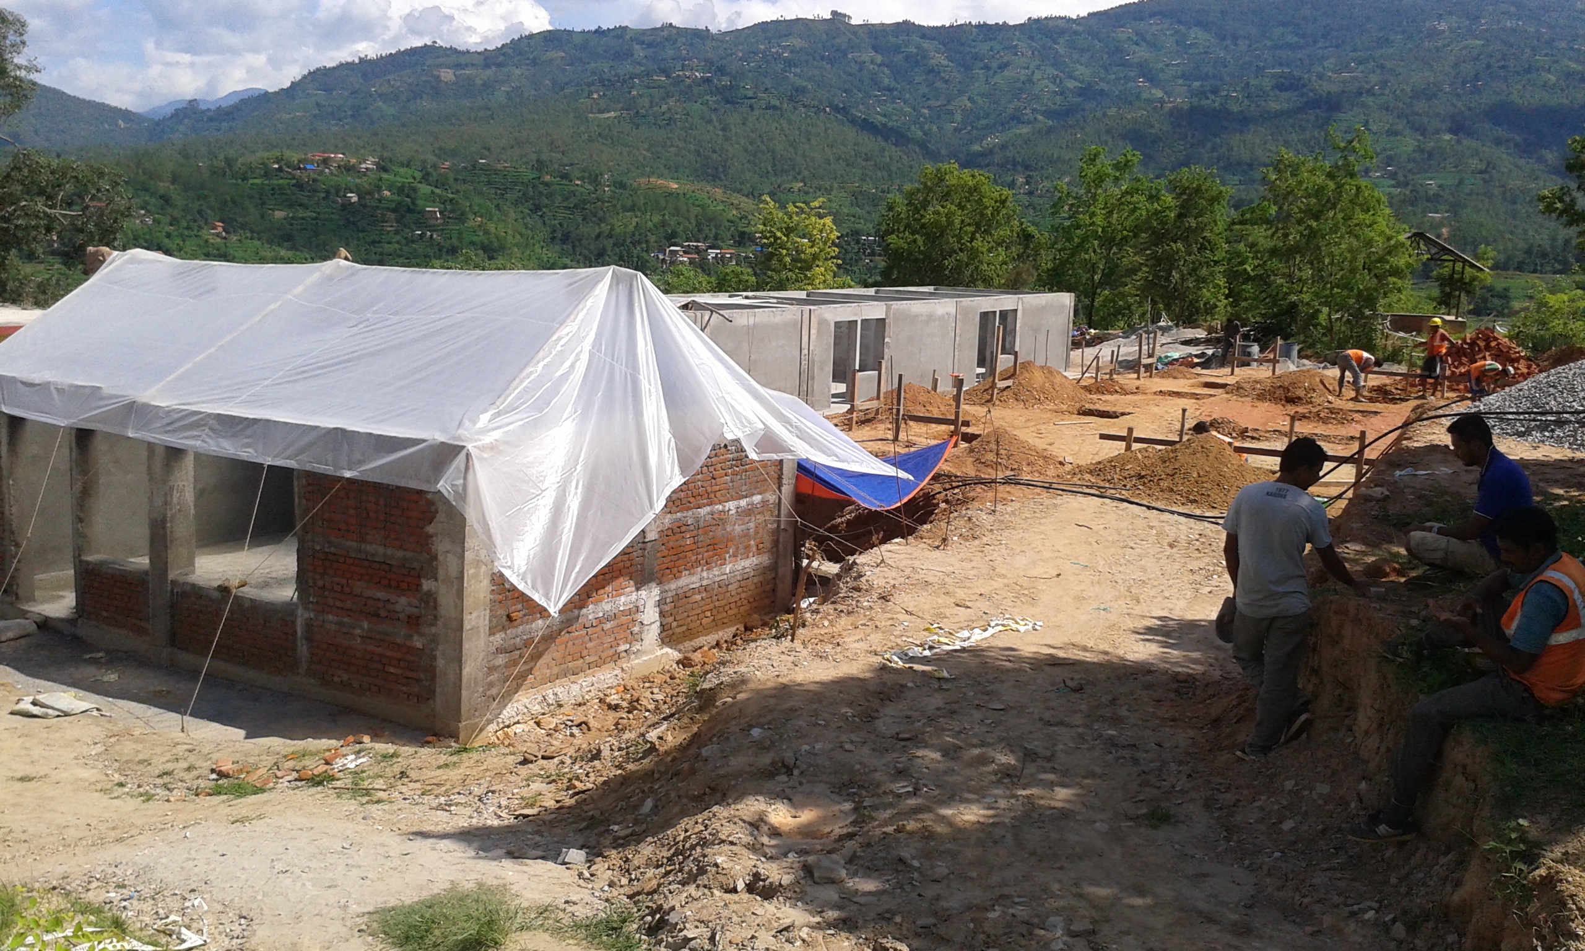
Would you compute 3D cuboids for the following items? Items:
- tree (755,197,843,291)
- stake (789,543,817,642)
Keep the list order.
[{"bbox_3d":[0.198,-9.286,60.618,3.900,6.800,3.900,2,10,0],"label":"tree"},{"bbox_3d":[0.134,1.182,13.111,0.050,1.000,0.050,13,10,-2],"label":"stake"}]

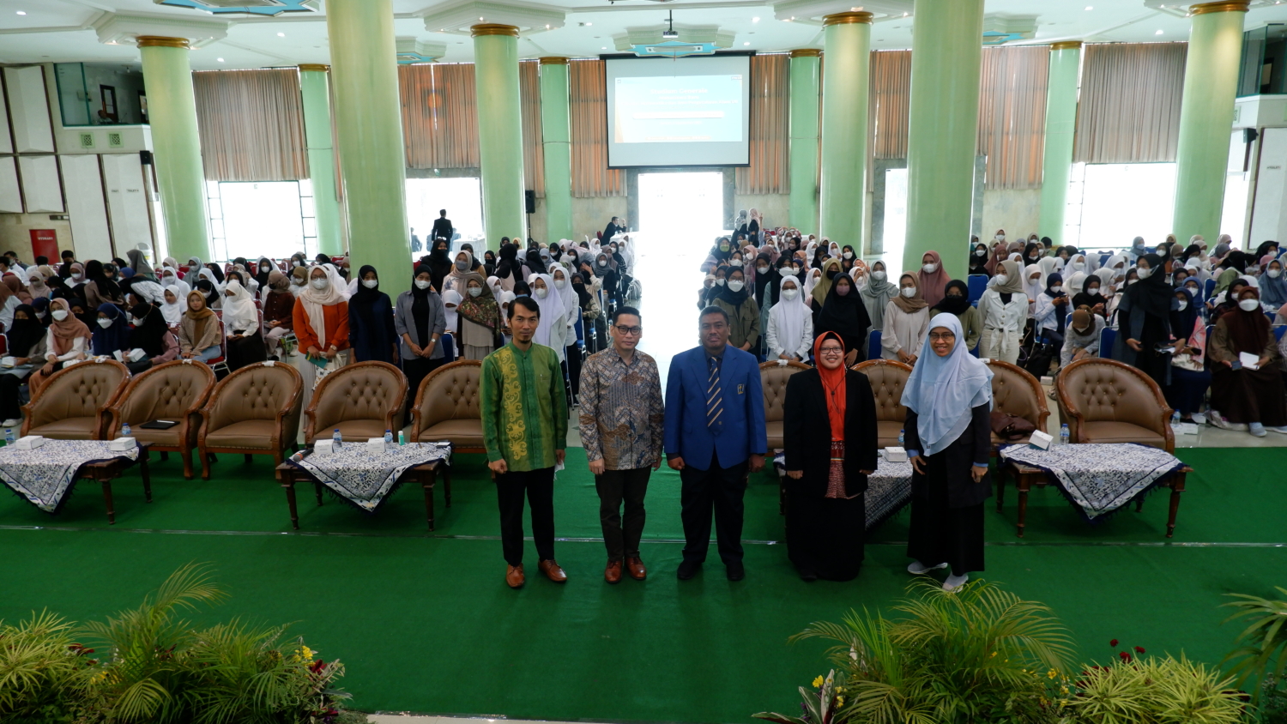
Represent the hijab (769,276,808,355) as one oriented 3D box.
[{"bbox_3d":[1.424,-0.455,7.676,0.380,0.770,0.290,0,11,6],"label":"hijab"}]

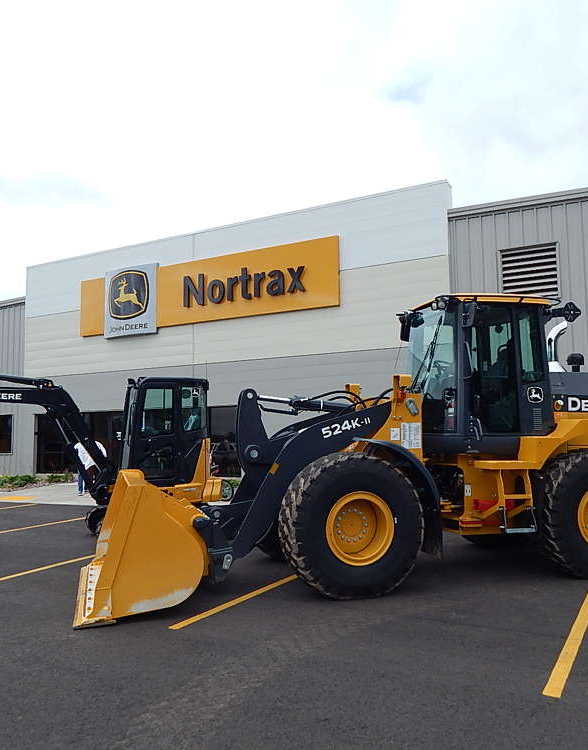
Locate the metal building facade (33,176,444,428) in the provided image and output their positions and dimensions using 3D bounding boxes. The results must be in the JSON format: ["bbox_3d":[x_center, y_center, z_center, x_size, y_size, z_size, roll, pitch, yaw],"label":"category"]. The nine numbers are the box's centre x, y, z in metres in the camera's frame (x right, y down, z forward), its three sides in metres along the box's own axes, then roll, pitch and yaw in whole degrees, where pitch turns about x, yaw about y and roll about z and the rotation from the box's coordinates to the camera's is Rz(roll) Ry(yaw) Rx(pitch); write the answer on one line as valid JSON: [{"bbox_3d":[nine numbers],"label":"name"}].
[{"bbox_3d":[-2.822,-0.691,19.202,15.773,7.287,0.600,-4,-5,31],"label":"metal building facade"}]

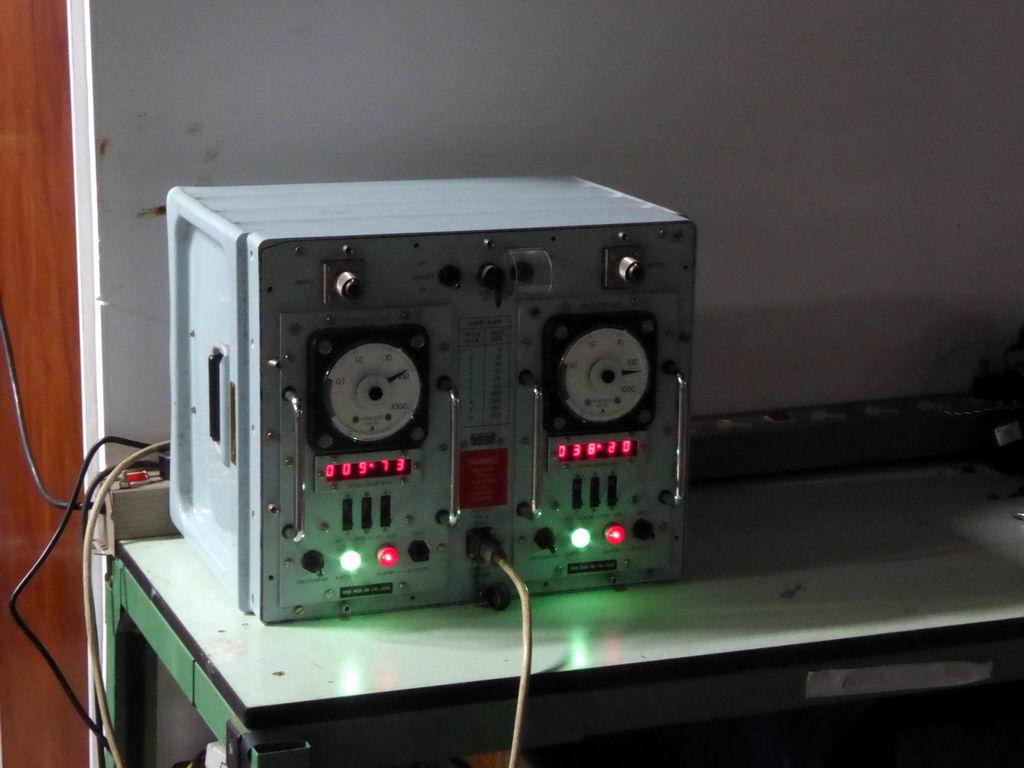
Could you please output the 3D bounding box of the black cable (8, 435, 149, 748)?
[{"bbox_3d":[-0.505,0.250,2.566,0.150,0.370,0.090,-4,15,-23],"label":"black cable"}]

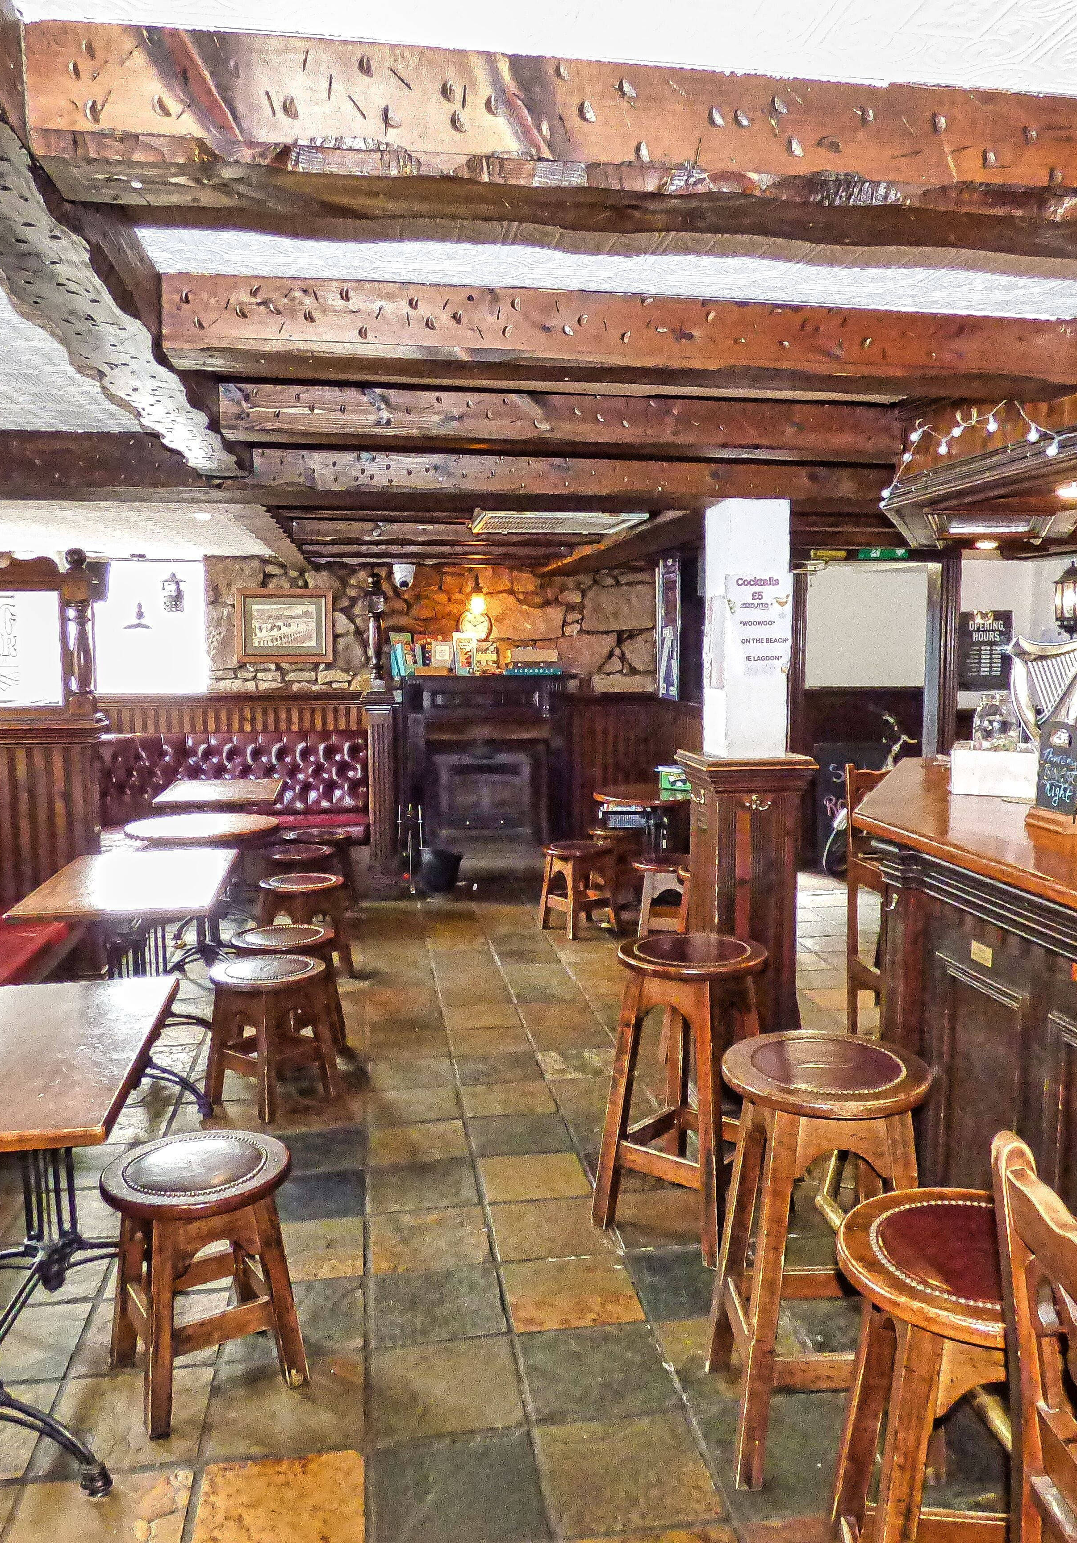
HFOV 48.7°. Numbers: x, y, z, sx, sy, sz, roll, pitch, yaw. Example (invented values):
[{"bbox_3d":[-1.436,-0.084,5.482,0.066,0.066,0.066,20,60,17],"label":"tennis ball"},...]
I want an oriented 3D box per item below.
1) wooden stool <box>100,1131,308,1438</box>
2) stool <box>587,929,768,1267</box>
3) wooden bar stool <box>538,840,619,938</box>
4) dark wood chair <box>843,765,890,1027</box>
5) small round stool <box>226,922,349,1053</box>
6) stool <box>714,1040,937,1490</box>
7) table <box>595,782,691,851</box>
[{"bbox_3d":[-0.703,1.048,2.490,0.380,0.455,0.380,0,6,0],"label":"wooden stool"},{"bbox_3d":[0.406,0.836,3.145,0.390,0.732,0.390,5,8,40],"label":"stool"},{"bbox_3d":[0.214,0.630,6.383,0.380,0.455,0.380,0,6,0],"label":"wooden bar stool"},{"bbox_3d":[1.385,0.523,4.329,0.430,1.050,0.460,-1,6,-4],"label":"dark wood chair"},{"bbox_3d":[-0.973,0.849,4.551,0.410,0.451,0.410,0,6,0],"label":"small round stool"},{"bbox_3d":[0.548,0.925,2.307,0.390,0.732,0.390,0,6,-2],"label":"stool"},{"bbox_3d":[0.630,0.488,6.647,0.680,0.735,0.680,-1,6,-8],"label":"table"}]

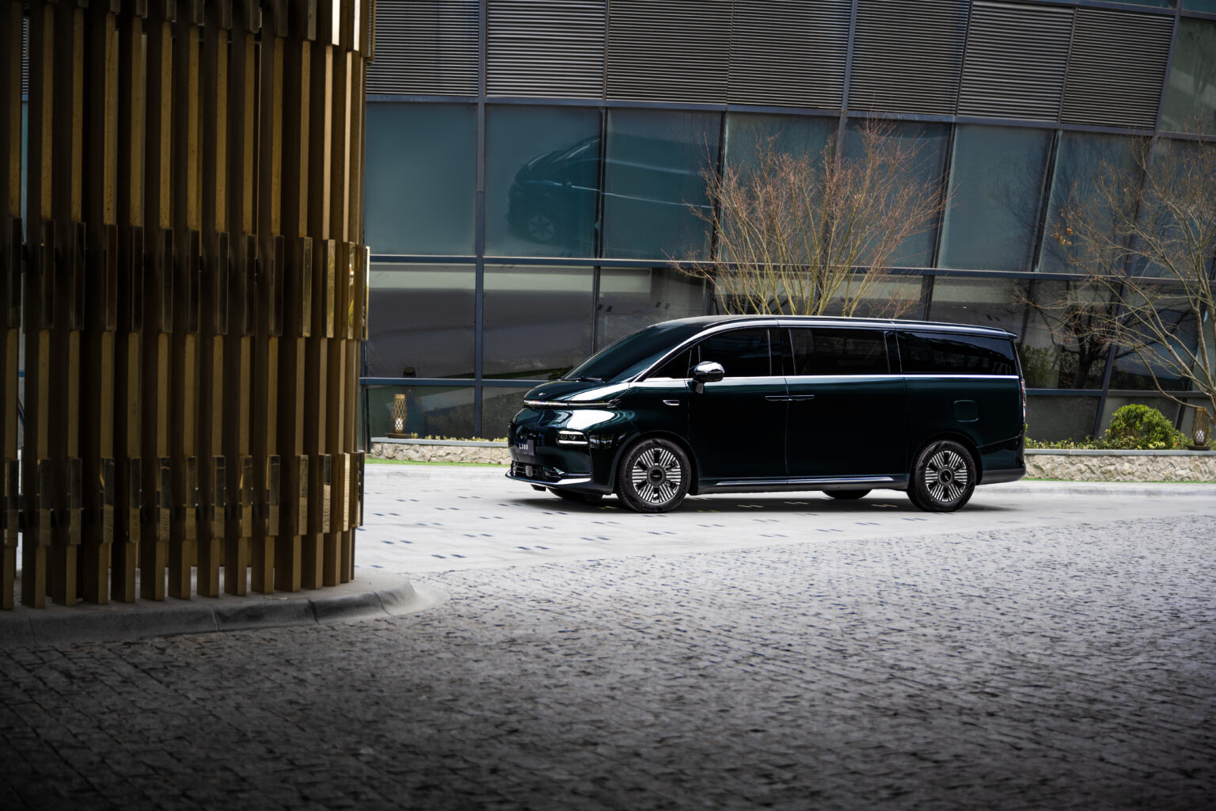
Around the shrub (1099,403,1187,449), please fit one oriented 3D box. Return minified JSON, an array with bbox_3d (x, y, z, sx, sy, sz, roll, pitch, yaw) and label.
[{"bbox_3d":[7.523,0.321,25.200,1.050,0.720,0.980,1,0,0],"label":"shrub"}]

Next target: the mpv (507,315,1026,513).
[{"bbox_3d":[1.588,0.051,18.116,5.300,1.930,2.000,1,0,-25],"label":"mpv"}]

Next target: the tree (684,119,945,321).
[{"bbox_3d":[2.941,-1.726,25.600,3.700,4.650,3.200,1,0,0],"label":"tree"}]

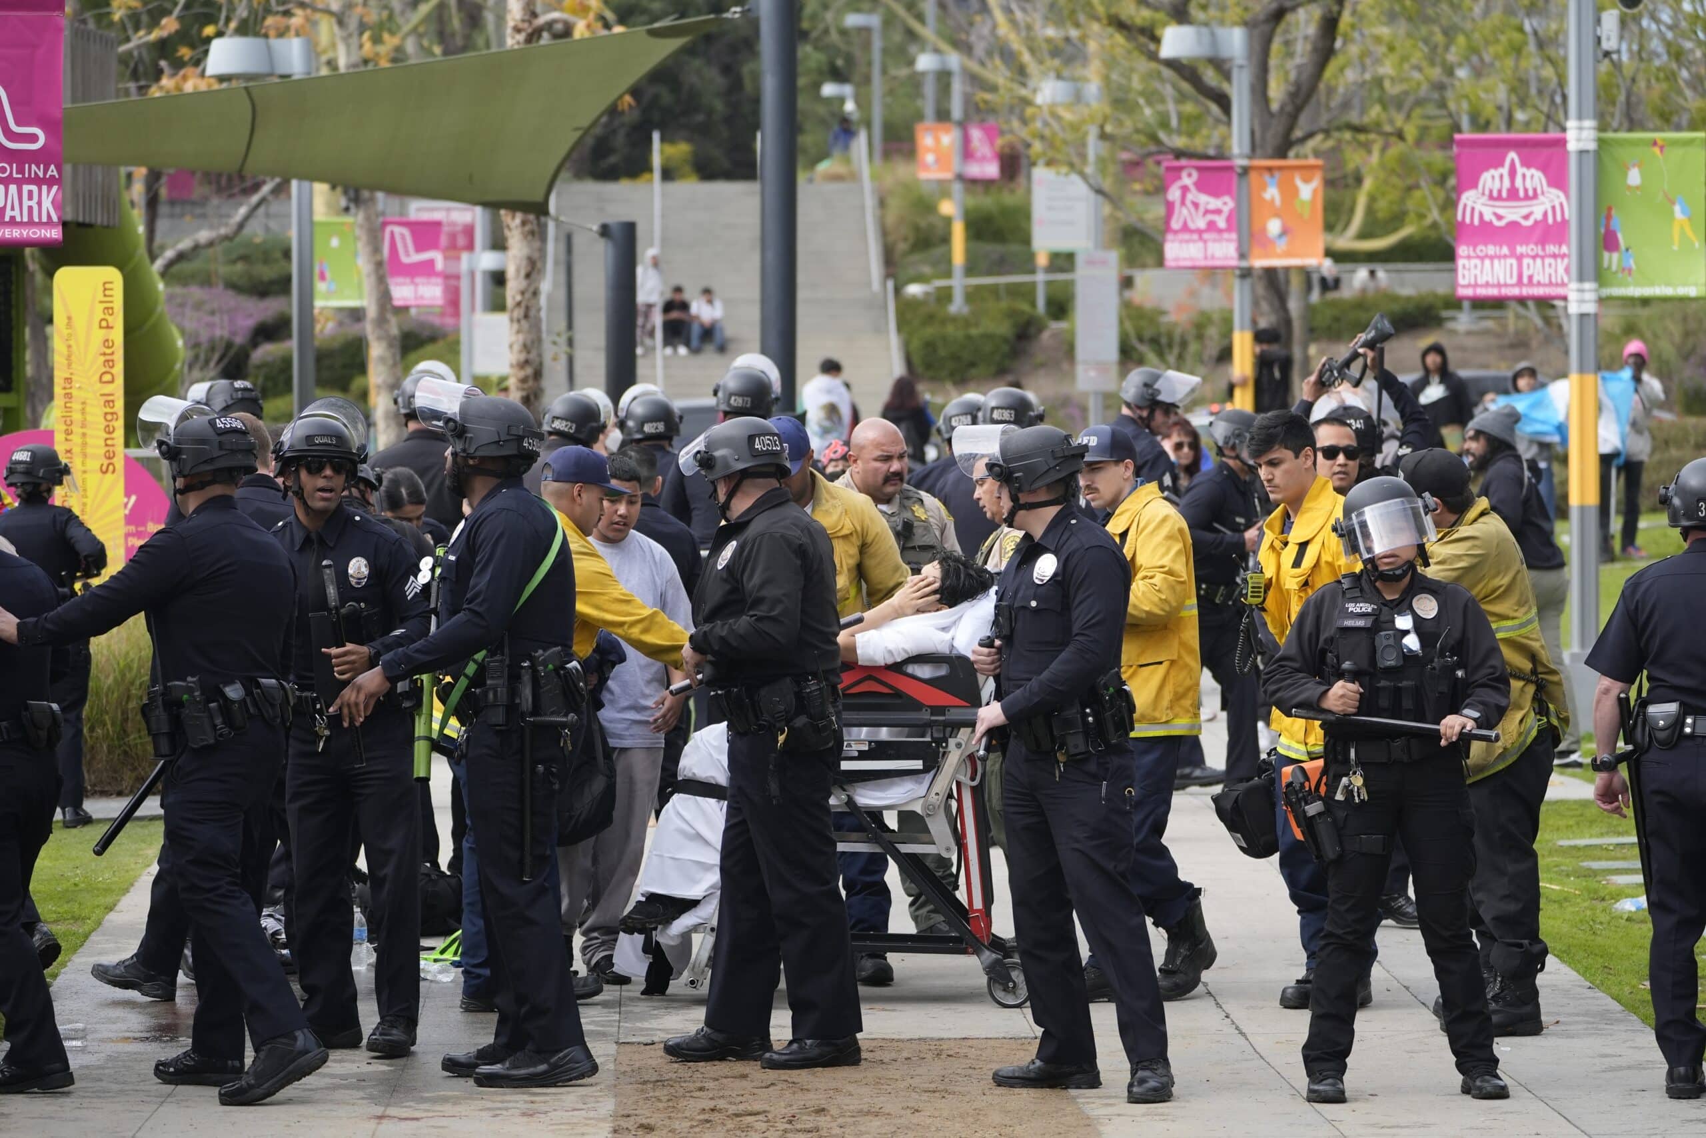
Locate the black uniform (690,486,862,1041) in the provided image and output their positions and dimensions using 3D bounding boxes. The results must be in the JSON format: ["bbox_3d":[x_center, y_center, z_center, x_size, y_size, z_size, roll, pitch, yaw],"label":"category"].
[{"bbox_3d":[-0.217,0.551,19.600,0.460,1.570,0.530,0,1,-6],"label":"black uniform"}]

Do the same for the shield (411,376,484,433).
[{"bbox_3d":[-1.123,-0.453,19.200,0.180,0.170,0.250,0,1,26],"label":"shield"}]

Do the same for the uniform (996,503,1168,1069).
[{"bbox_3d":[0.631,0.601,19.100,0.380,1.570,0.500,-1,1,-30],"label":"uniform"}]

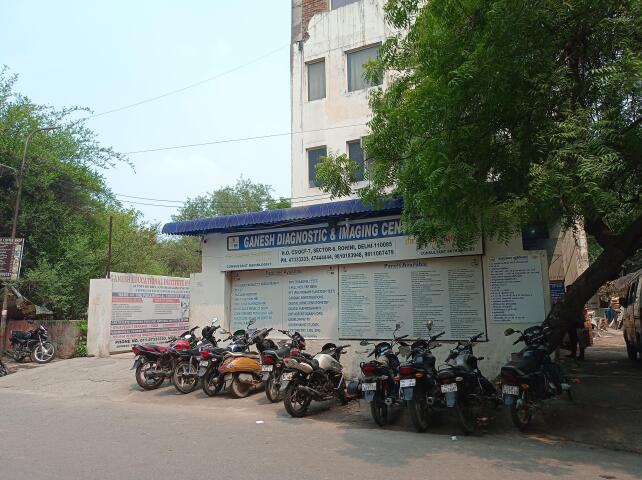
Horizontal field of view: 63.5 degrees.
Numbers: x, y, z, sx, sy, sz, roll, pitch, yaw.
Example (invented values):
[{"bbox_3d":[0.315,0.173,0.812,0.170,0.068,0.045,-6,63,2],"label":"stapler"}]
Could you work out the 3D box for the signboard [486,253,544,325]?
[{"bbox_3d":[2.934,0.736,7.815,0.773,1.009,0.030,-5,-10,25],"label":"signboard"}]

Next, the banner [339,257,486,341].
[{"bbox_3d":[1.658,1.163,9.989,2.925,1.536,0.060,-5,-9,28],"label":"banner"}]

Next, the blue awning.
[{"bbox_3d":[-0.658,-0.508,11.020,6.400,0.380,0.900,-5,-9,28],"label":"blue awning"}]

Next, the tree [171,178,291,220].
[{"bbox_3d":[-5.362,1.216,33.128,7.800,10.898,7.800,0,-9,0],"label":"tree"}]

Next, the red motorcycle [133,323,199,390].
[{"bbox_3d":[-3.147,2.569,11.179,0.750,1.120,1.980,-8,-10,41],"label":"red motorcycle"}]

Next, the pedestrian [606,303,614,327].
[{"bbox_3d":[15.956,4.134,28.589,0.500,1.620,0.350,-5,-10,25],"label":"pedestrian"}]

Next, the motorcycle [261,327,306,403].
[{"bbox_3d":[-0.638,2.274,9.404,0.750,1.120,1.980,-4,-8,20],"label":"motorcycle"}]

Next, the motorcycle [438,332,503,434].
[{"bbox_3d":[1.899,1.796,6.679,0.750,1.120,1.980,-5,-10,27],"label":"motorcycle"}]

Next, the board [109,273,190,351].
[{"bbox_3d":[-4.959,2.109,15.408,0.050,2.120,3.333,-4,-9,24],"label":"board"}]

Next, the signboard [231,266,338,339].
[{"bbox_3d":[-0.878,1.408,11.491,2.825,1.539,0.050,-5,-9,28],"label":"signboard"}]

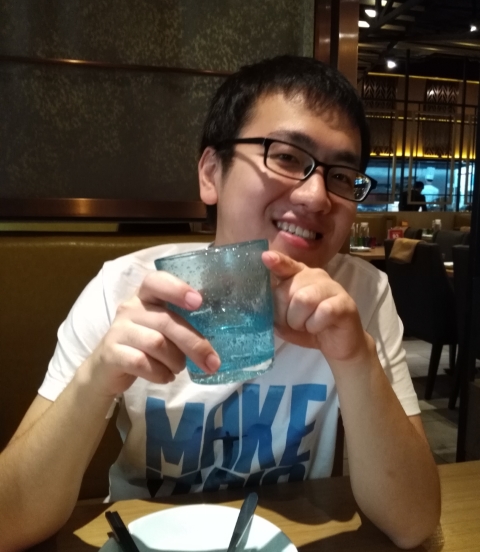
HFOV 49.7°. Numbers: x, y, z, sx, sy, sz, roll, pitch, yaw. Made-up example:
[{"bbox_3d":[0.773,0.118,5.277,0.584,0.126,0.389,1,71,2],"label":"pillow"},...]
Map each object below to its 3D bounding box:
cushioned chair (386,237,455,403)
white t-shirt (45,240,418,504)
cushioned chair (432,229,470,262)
[{"bbox_3d":[1.290,0.242,3.327,0.580,0.920,0.480,-1,7,-17],"label":"cushioned chair"},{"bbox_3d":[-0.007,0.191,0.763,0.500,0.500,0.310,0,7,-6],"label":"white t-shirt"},{"bbox_3d":[1.950,0.010,5.336,0.580,0.920,0.480,-1,7,-14],"label":"cushioned chair"}]

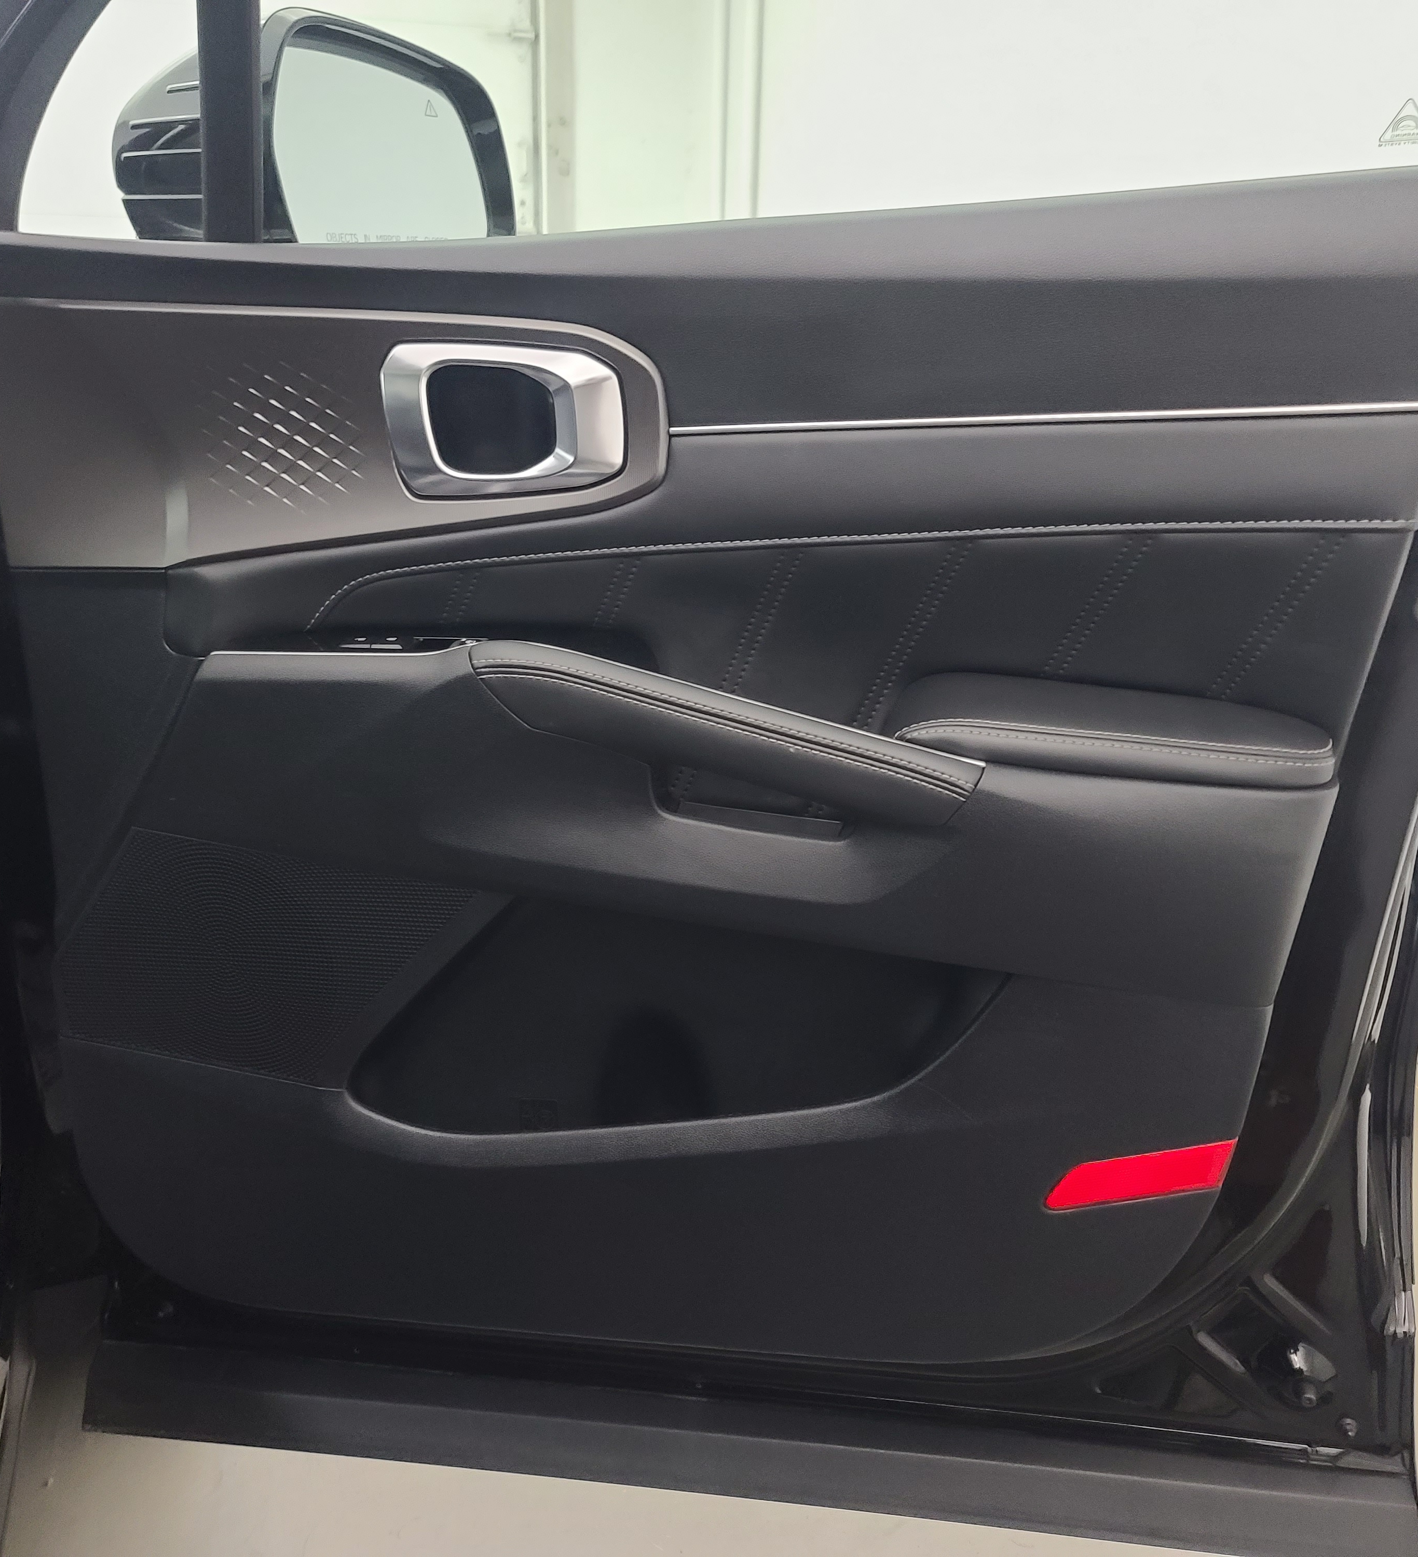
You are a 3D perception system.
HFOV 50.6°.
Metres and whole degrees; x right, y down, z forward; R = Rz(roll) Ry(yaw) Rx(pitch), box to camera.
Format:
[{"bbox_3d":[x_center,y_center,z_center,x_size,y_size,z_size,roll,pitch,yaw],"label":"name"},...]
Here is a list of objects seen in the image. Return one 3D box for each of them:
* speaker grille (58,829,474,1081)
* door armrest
[{"bbox_3d":[-0.281,0.114,0.961,0.287,0.165,0.025,4,19,8],"label":"speaker grille"},{"bbox_3d":[0.213,-0.029,0.822,0.228,0.046,0.083,4,19,8],"label":"door armrest"}]

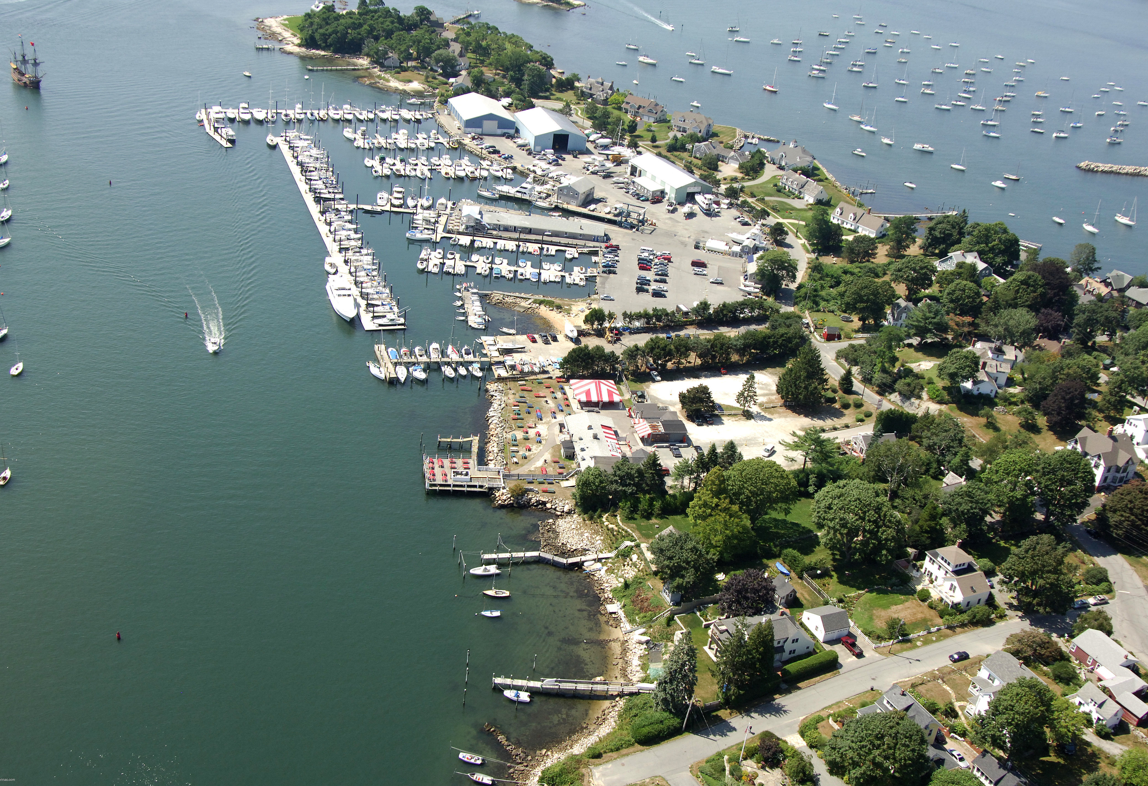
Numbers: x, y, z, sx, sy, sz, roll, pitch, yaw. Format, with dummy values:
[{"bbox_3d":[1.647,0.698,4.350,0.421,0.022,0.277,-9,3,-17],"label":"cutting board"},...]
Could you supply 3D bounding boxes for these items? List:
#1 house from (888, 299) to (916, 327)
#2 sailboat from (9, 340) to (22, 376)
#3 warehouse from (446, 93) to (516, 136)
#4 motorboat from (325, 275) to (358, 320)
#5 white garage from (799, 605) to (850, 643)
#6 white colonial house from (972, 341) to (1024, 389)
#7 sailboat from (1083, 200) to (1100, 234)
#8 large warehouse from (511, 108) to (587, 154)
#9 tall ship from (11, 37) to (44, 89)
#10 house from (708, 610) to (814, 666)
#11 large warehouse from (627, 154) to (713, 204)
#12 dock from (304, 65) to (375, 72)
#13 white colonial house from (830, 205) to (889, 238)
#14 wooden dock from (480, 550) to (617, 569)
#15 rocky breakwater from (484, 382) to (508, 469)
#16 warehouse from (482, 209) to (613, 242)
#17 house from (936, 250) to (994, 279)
[{"bbox_3d":[112.550,-28.460,408.170,10.500,8.200,7.600,-5,29,-22],"label":"house"},{"bbox_3d":[-150.540,-10.150,318.790,2.600,9.700,7.400,3,27,-7],"label":"sailboat"},{"bbox_3d":[-45.900,-138.900,586.240,25.080,10.110,42.780,-2,27,-17],"label":"warehouse"},{"bbox_3d":[-69.840,-29.240,358.870,6.900,7.600,30.500,-3,28,-19],"label":"motorboat"},{"bbox_3d":[49.700,44.300,231.920,6.150,4.600,7.150,-6,28,-24],"label":"white garage"},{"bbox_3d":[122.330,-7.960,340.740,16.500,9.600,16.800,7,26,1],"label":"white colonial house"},{"bbox_3d":[230.450,-78.190,523.010,3.000,13.600,9.000,-10,30,-29],"label":"sailboat"},{"bbox_3d":[-11.330,-124.220,556.260,25.000,10.100,40.000,-2,27,-17],"label":"large warehouse"},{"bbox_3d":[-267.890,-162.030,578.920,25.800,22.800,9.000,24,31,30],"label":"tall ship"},{"bbox_3d":[35.750,45.090,222.740,19.000,8.000,10.500,-8,30,-27],"label":"house"},{"bbox_3d":[41.010,-91.920,503.550,17.800,9.400,39.500,-8,30,-26],"label":"large warehouse"},{"bbox_3d":[-129.730,-181.200,658.680,40.000,1.900,2.800,-10,31,-30],"label":"dock"},{"bbox_3d":[123.400,-74.740,508.540,9.900,7.600,23.300,-17,35,-39],"label":"white colonial house"},{"bbox_3d":[-5.120,35.410,250.970,28.700,2.500,4.800,1,26,-11],"label":"wooden dock"},{"bbox_3d":[-20.090,7.200,305.380,5.800,2.700,46.500,3,26,-6],"label":"rocky breakwater"},{"bbox_3d":[-11.260,-62.880,445.210,46.470,4.100,12.300,5,26,-2],"label":"warehouse"},{"bbox_3d":[140.160,-45.650,423.370,15.600,9.400,14.500,-9,30,-28],"label":"house"}]

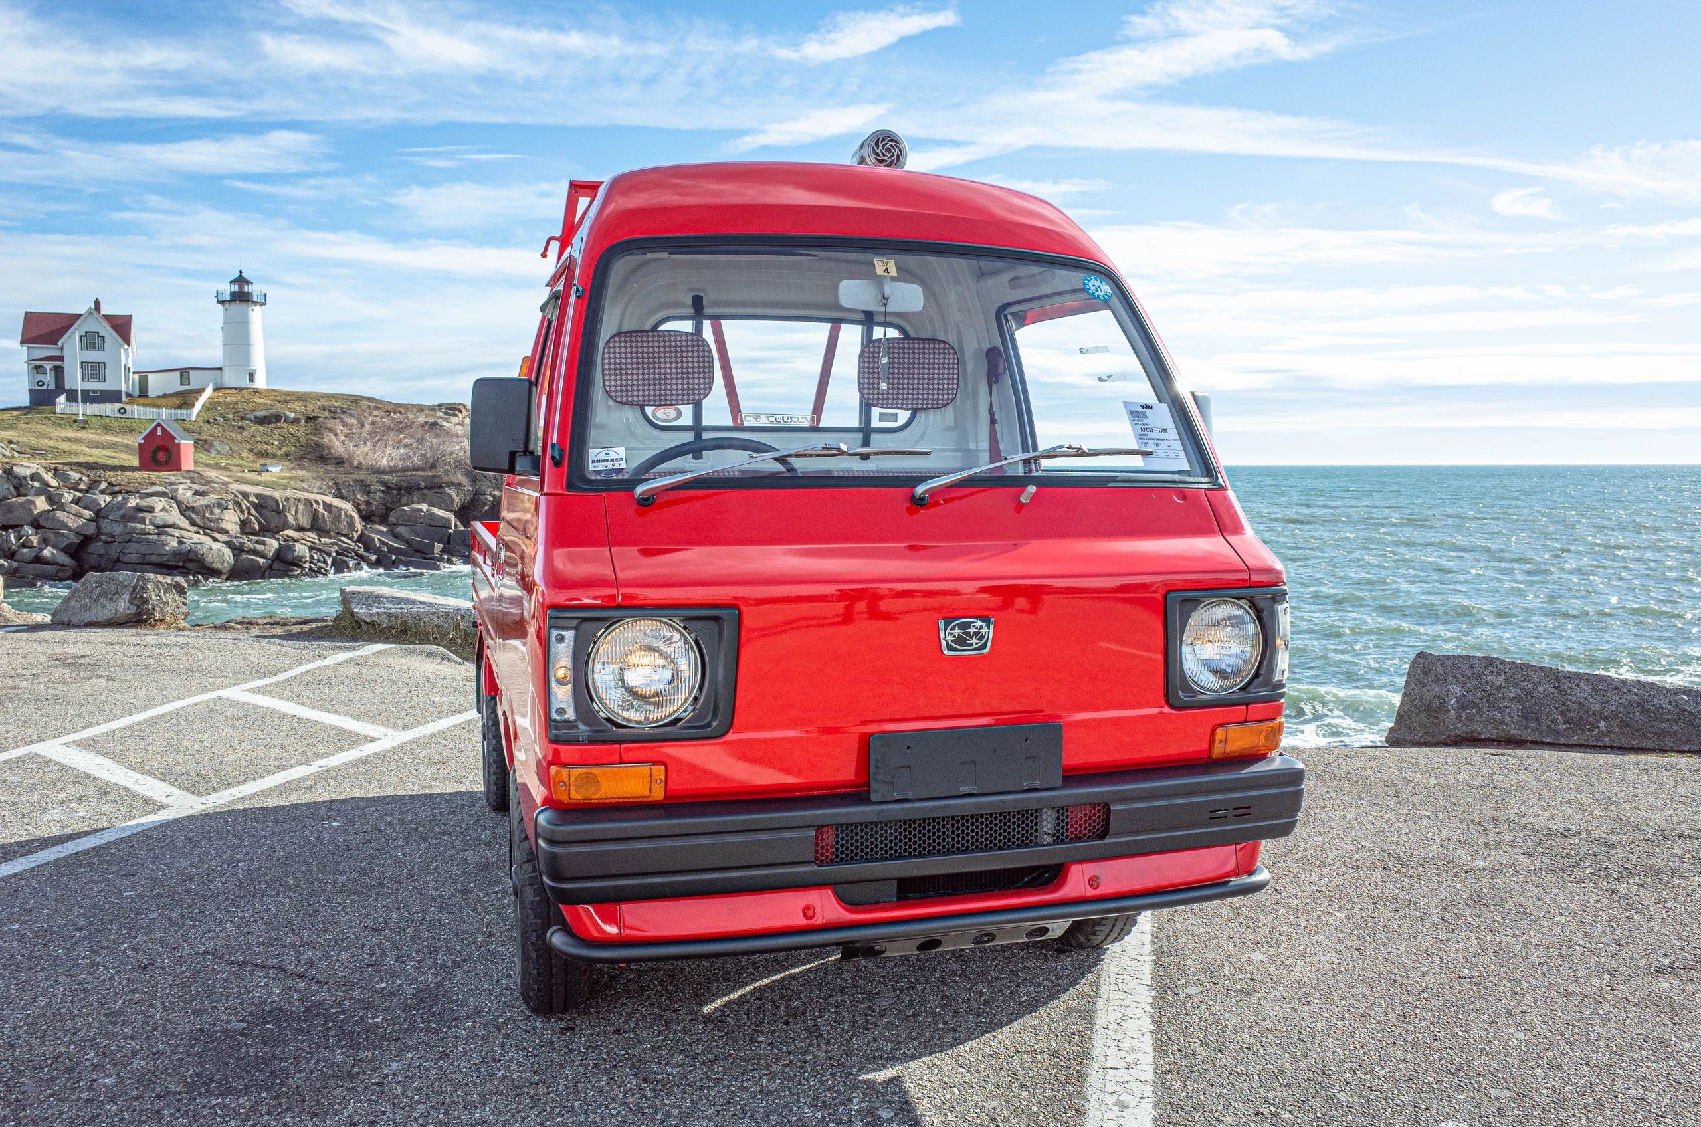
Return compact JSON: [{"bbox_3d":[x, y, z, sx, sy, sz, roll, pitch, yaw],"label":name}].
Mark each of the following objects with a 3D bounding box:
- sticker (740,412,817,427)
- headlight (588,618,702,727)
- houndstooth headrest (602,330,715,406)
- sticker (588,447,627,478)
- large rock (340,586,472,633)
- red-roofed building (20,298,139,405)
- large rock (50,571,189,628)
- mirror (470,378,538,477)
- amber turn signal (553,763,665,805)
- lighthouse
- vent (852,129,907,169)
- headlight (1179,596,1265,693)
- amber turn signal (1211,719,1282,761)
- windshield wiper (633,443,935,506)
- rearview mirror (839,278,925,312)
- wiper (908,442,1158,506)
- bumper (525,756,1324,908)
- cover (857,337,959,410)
[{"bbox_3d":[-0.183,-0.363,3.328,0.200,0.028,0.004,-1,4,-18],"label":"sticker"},{"bbox_3d":[-0.333,0.175,2.133,0.180,0.178,0.080,-1,4,-16],"label":"headlight"},{"bbox_3d":[-0.453,-0.464,3.129,0.262,0.175,0.090,-1,4,-18],"label":"houndstooth headrest"},{"bbox_3d":[-0.411,-0.171,2.239,0.065,0.058,0.003,-1,-23,-12],"label":"sticker"},{"bbox_3d":[-2.950,0.345,9.400,1.350,0.340,0.580,2,5,27],"label":"large rock"},{"bbox_3d":[-80.308,-21.861,137.000,10.500,11.000,9.000,-2,5,-21],"label":"red-roofed building"},{"bbox_3d":[-5.392,0.240,9.750,0.900,0.380,0.650,-2,5,-27],"label":"large rock"},{"bbox_3d":[-0.649,-0.258,2.475,0.122,0.178,0.060,0,4,-6],"label":"mirror"},{"bbox_3d":[-0.389,0.353,2.121,0.182,0.062,0.050,-1,4,-10],"label":"amber turn signal"},{"bbox_3d":[-64.100,-24.600,139.000,5.200,12.500,5.200,-2,5,-25],"label":"lighthouse"},{"bbox_3d":[0.071,-0.955,3.123,0.098,0.100,0.160,-1,4,-18],"label":"vent"},{"bbox_3d":[0.674,0.153,2.418,0.180,0.180,0.080,-1,4,-18],"label":"headlight"},{"bbox_3d":[0.736,0.325,2.440,0.185,0.062,0.055,-1,4,-18],"label":"amber turn signal"},{"bbox_3d":[-0.106,-0.164,2.278,0.525,0.055,0.060,-9,-26,-17],"label":"windshield wiper"},{"bbox_3d":[0.059,-0.525,2.590,0.180,0.060,0.040,-2,5,-24],"label":"rearview mirror"},{"bbox_3d":[0.342,-0.170,2.405,0.535,0.055,0.060,-11,-25,-28],"label":"wiper"},{"bbox_3d":[0.175,0.438,2.270,1.400,0.150,0.200,-1,4,-18],"label":"bumper"},{"bbox_3d":[0.148,-0.497,3.470,0.270,0.185,0.095,-1,4,-16],"label":"cover"}]

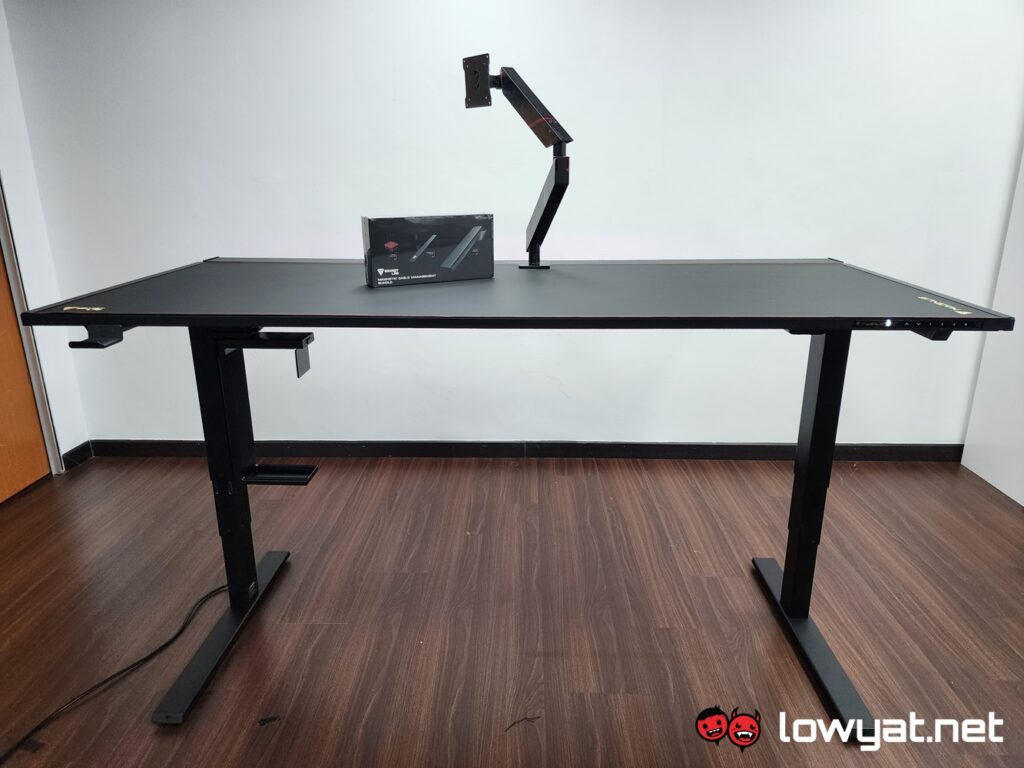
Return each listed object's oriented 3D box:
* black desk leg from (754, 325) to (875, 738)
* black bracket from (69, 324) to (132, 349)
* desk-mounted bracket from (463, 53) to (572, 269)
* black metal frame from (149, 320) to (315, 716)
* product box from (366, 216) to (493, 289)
[{"bbox_3d":[0.800,0.247,1.728,0.075,0.951,0.700,0,18,2],"label":"black desk leg"},{"bbox_3d":[-0.802,-0.106,1.331,0.068,0.052,0.105,0,18,2],"label":"black bracket"},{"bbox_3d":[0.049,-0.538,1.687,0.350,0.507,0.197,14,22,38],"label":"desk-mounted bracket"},{"bbox_3d":[-0.677,0.237,1.778,0.287,0.951,0.700,0,18,2],"label":"black metal frame"},{"bbox_3d":[-0.186,-0.309,1.558,0.292,0.148,0.058,-9,20,-26],"label":"product box"}]

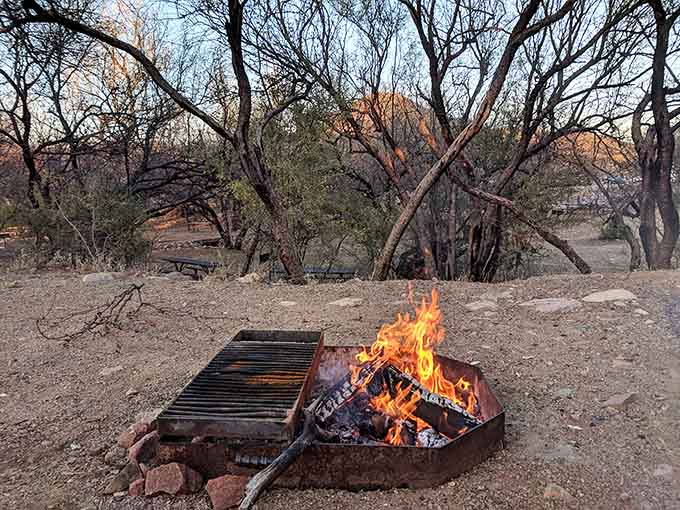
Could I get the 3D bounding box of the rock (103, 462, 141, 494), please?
[{"bbox_3d":[-0.743,0.754,1.745,0.122,0.078,0.100,0,8,0],"label":"rock"}]

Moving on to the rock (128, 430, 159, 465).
[{"bbox_3d":[-0.701,0.696,1.823,0.098,0.095,0.095,0,8,0],"label":"rock"}]

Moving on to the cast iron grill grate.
[{"bbox_3d":[-0.364,0.537,2.315,0.462,0.084,1.098,1,8,4],"label":"cast iron grill grate"}]

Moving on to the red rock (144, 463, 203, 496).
[{"bbox_3d":[-0.569,0.745,1.744,0.180,0.098,0.110,0,8,0],"label":"red rock"}]

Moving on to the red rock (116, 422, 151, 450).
[{"bbox_3d":[-0.801,0.705,1.981,0.120,0.078,0.090,0,8,0],"label":"red rock"}]

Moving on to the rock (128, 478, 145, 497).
[{"bbox_3d":[-0.682,0.771,1.712,0.049,0.050,0.045,0,8,0],"label":"rock"}]

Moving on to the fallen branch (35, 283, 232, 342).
[{"bbox_3d":[-1.522,0.391,3.765,1.360,0.270,0.700,0,8,0],"label":"fallen branch"}]

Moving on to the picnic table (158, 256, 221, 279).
[{"bbox_3d":[-3.570,0.542,12.800,2.000,0.760,1.500,6,10,40],"label":"picnic table"}]

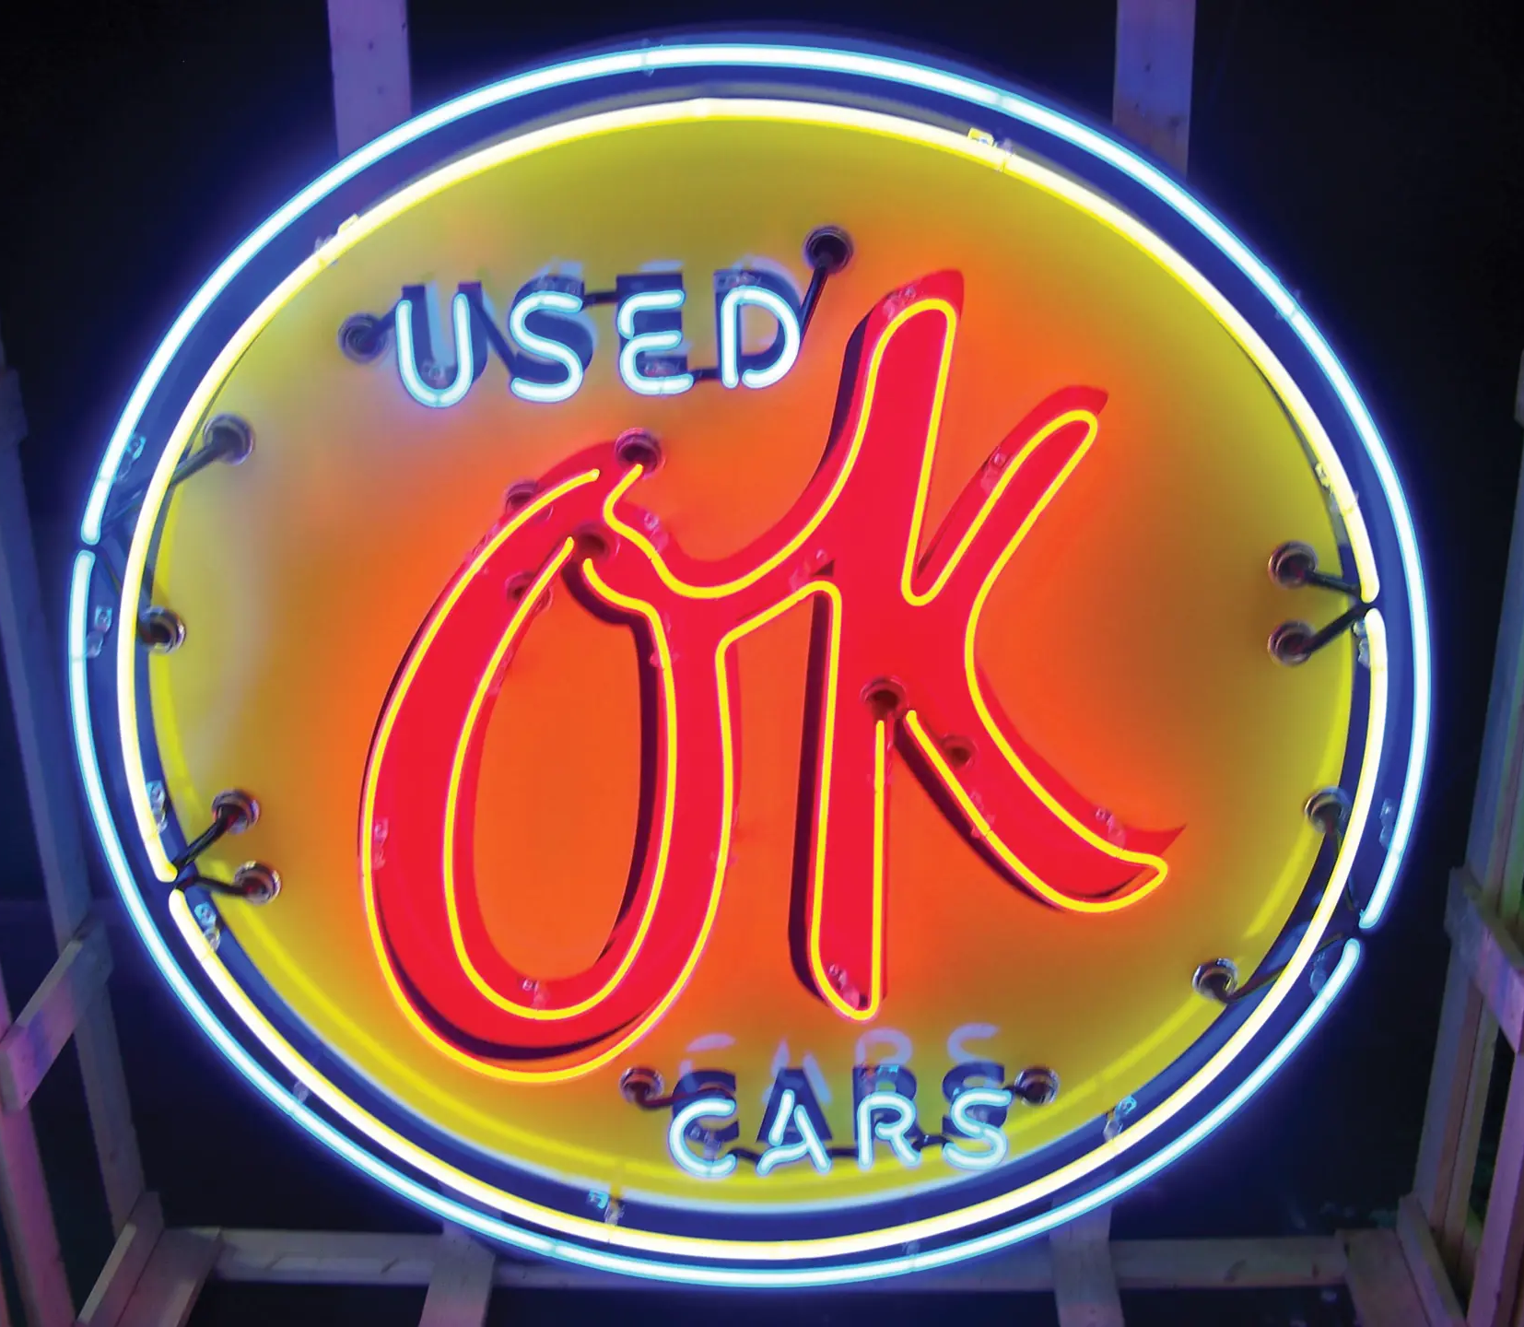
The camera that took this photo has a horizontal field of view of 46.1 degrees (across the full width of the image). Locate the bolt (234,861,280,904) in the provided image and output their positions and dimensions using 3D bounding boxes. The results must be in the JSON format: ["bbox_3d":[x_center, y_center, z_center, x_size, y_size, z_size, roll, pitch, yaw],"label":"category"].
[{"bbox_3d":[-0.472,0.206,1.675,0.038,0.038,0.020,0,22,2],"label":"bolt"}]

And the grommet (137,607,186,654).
[{"bbox_3d":[-0.576,-0.033,1.716,0.044,0.044,0.015,0,23,2],"label":"grommet"}]

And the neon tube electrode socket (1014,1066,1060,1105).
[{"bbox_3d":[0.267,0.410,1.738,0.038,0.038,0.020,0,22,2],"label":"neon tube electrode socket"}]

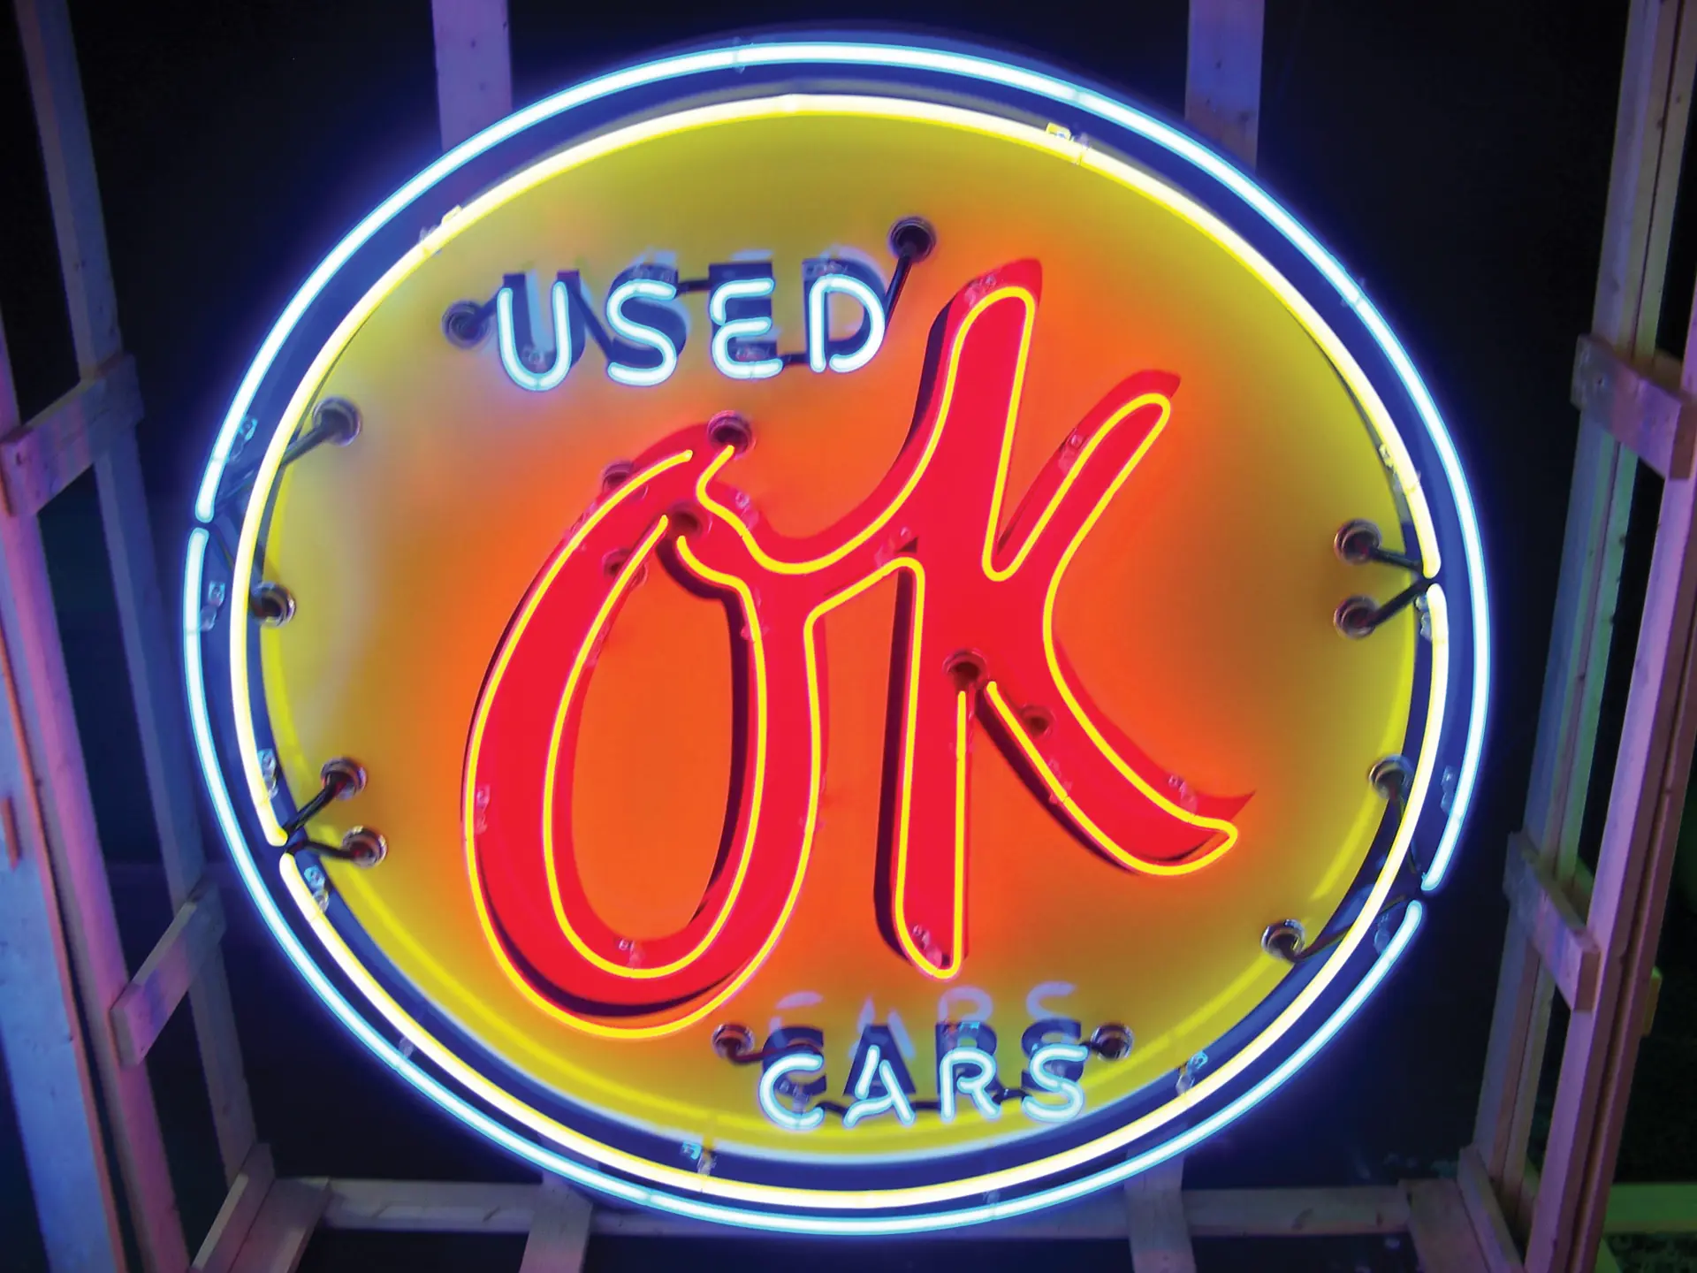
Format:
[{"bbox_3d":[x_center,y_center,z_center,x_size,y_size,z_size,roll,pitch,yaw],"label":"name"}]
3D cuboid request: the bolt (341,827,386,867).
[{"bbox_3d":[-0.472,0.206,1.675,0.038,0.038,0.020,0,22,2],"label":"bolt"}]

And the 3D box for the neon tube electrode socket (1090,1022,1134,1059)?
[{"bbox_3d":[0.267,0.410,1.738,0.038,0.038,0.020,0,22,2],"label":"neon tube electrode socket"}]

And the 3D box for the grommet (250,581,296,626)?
[{"bbox_3d":[-0.576,-0.033,1.716,0.044,0.044,0.015,0,23,2],"label":"grommet"}]

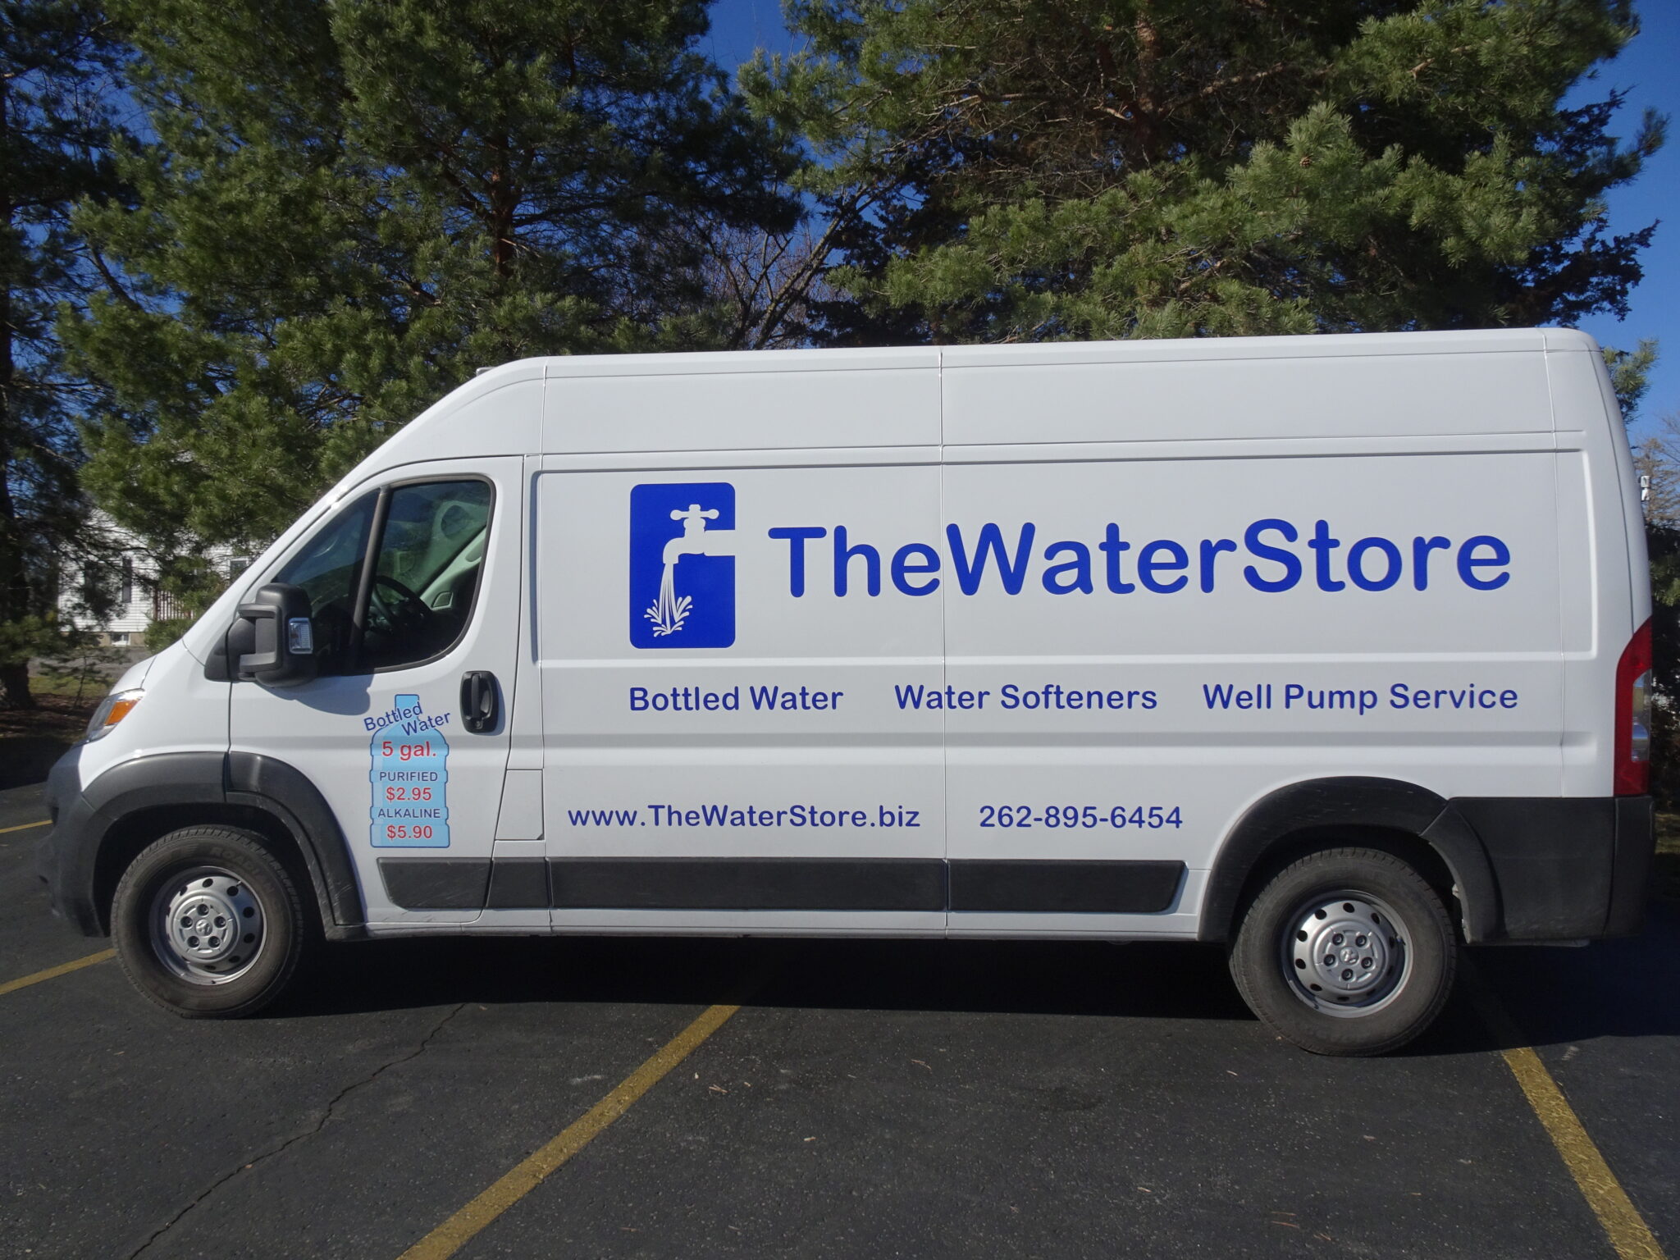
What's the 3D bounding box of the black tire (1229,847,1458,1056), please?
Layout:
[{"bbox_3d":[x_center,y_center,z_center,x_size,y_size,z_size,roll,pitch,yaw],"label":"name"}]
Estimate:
[{"bbox_3d":[1.727,1.084,4.030,0.730,0.722,0.222,0,2,4],"label":"black tire"}]

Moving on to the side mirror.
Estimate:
[{"bbox_3d":[-1.965,0.018,4.060,0.200,0.355,0.280,0,2,-11],"label":"side mirror"}]

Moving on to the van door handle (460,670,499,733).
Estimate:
[{"bbox_3d":[-1.272,0.253,4.120,0.140,0.220,0.050,0,2,4],"label":"van door handle"}]

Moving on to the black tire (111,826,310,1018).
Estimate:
[{"bbox_3d":[-2.294,1.065,4.324,0.730,0.722,0.222,0,2,3],"label":"black tire"}]

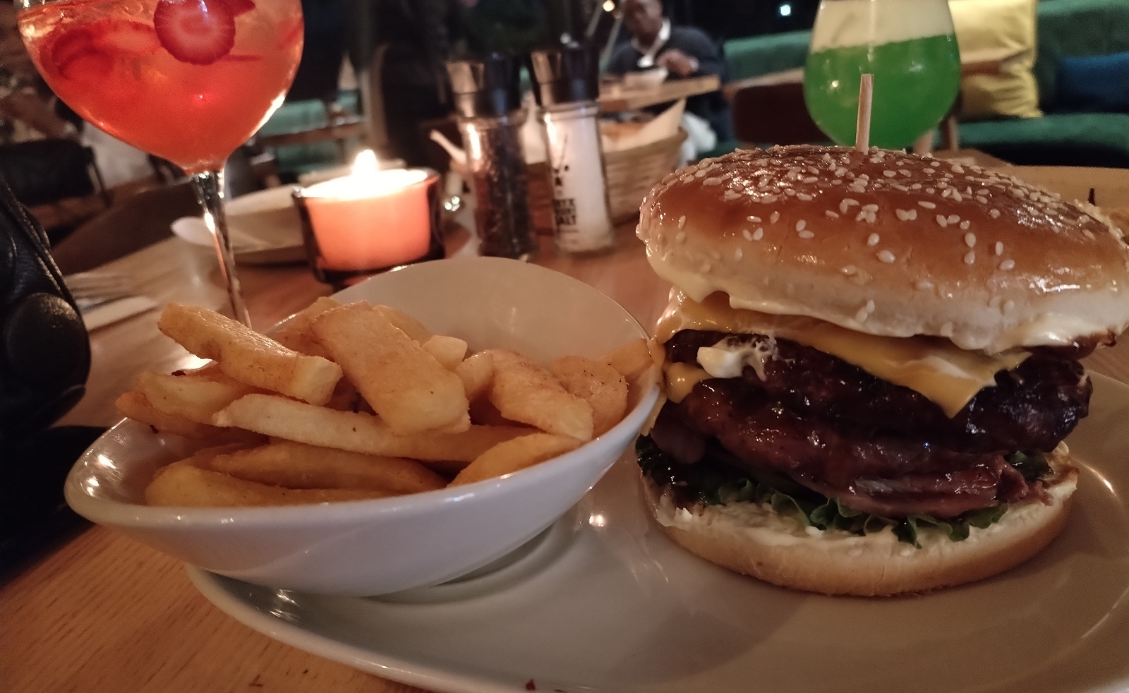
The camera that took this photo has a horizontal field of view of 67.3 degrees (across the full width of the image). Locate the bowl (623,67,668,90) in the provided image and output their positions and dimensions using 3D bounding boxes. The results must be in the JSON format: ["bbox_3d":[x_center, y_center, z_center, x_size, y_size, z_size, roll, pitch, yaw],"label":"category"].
[{"bbox_3d":[0.258,-0.852,2.700,0.143,0.052,0.143,-7,20,0],"label":"bowl"}]

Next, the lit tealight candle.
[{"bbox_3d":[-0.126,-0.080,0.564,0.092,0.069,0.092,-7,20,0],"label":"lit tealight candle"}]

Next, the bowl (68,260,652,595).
[{"bbox_3d":[-0.050,0.022,0.260,0.153,0.060,0.157,-7,20,0],"label":"bowl"}]

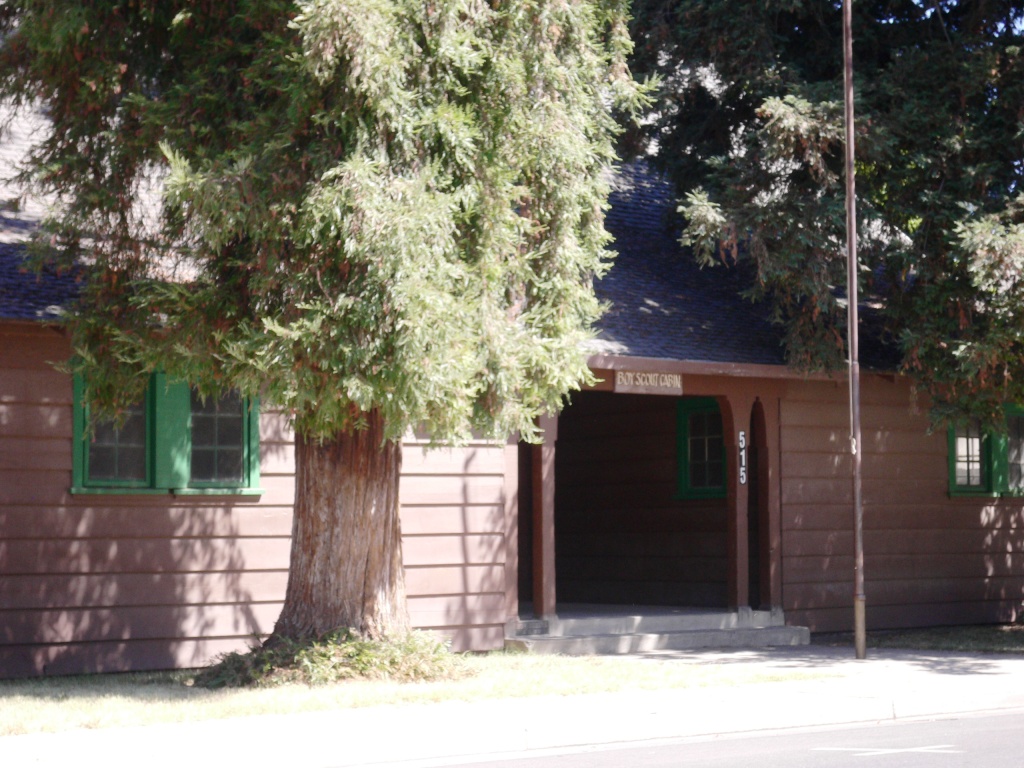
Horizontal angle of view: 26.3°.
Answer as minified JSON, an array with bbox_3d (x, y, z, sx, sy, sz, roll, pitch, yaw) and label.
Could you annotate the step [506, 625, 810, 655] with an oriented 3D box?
[{"bbox_3d":[1.439,2.411,20.518,3.520,0.160,0.380,2,-4,-38],"label":"step"}]

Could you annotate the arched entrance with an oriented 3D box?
[{"bbox_3d":[2.377,1.194,21.695,0.307,2.107,0.170,2,-4,-38],"label":"arched entrance"}]

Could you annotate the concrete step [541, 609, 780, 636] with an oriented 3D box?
[{"bbox_3d":[1.399,2.292,20.961,3.048,0.162,0.350,2,-4,-38],"label":"concrete step"}]

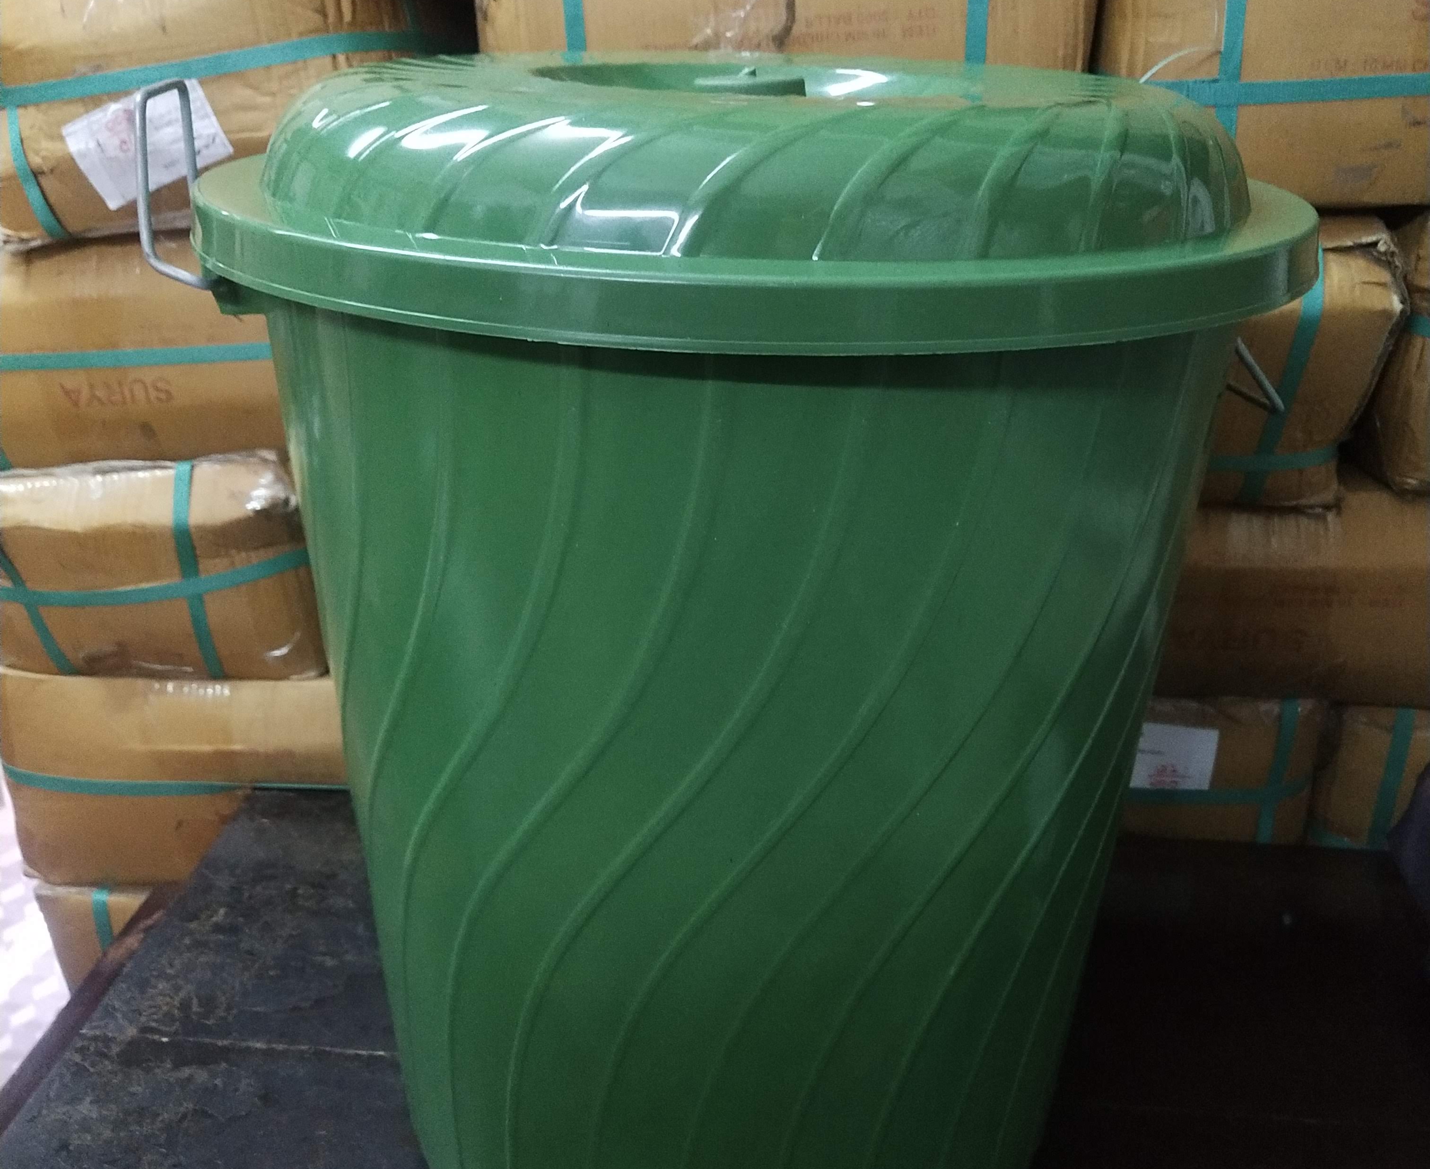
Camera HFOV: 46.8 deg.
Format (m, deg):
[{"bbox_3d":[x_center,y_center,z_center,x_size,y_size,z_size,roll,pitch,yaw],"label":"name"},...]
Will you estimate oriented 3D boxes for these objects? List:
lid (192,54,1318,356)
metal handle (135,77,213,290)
[{"bbox_3d":[0.017,-0.188,0.715,0.473,0.067,0.473,1,21,0],"label":"lid"},{"bbox_3d":[-0.222,-0.173,0.707,0.030,0.079,0.078,0,21,-3],"label":"metal handle"}]

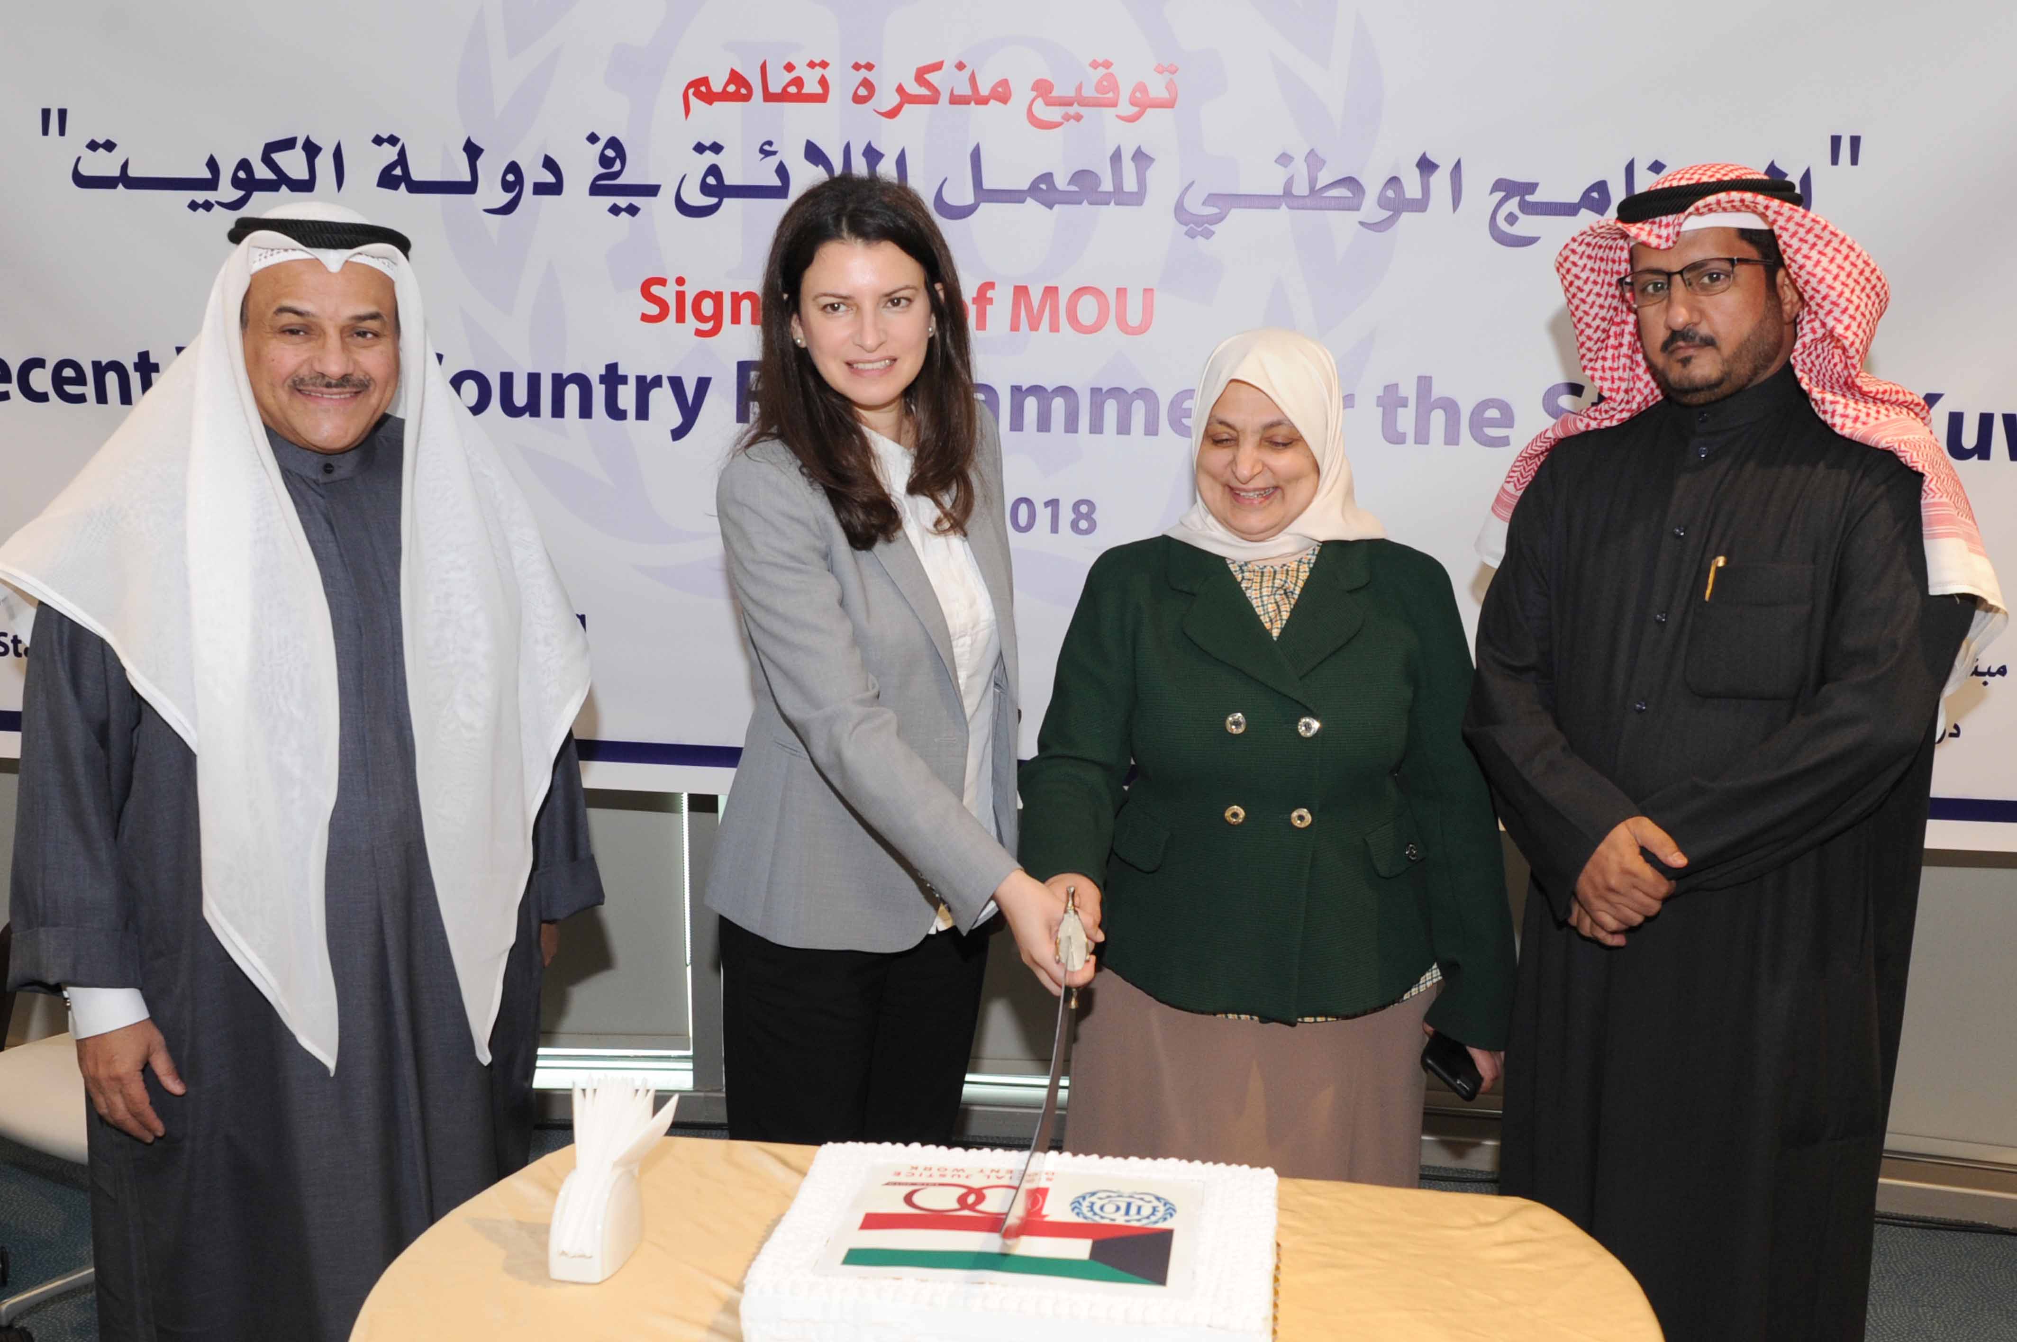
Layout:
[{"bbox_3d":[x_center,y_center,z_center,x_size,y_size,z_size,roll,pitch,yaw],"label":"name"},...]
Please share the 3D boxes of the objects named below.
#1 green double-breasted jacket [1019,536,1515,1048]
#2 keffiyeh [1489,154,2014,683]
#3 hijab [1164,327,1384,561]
[{"bbox_3d":[0.281,0.126,1.500,0.550,0.580,0.360,3,8,10],"label":"green double-breasted jacket"},{"bbox_3d":[0.797,-0.258,1.470,0.520,0.590,0.330,8,11,42],"label":"keffiyeh"},{"bbox_3d":[0.291,-0.251,1.480,0.230,0.250,0.240,4,8,18],"label":"hijab"}]

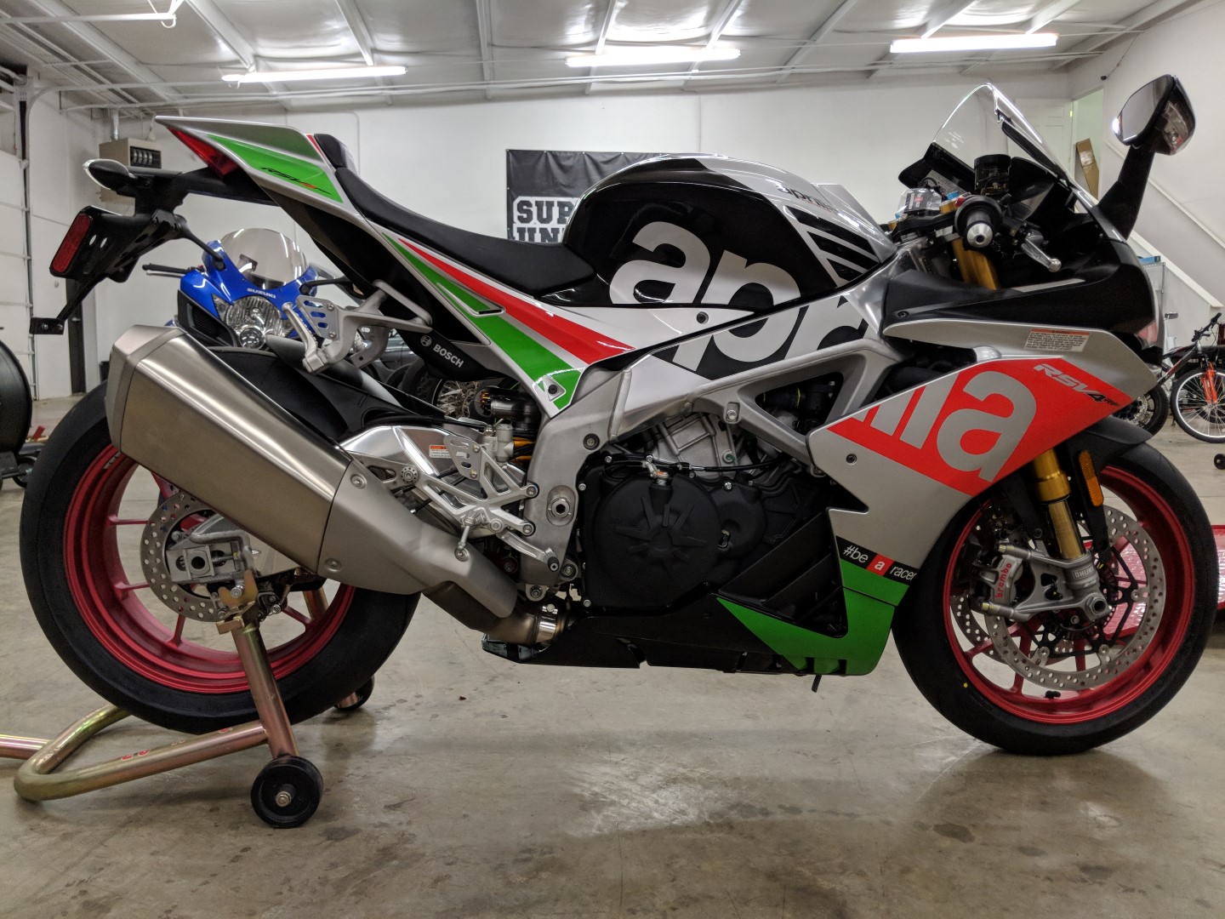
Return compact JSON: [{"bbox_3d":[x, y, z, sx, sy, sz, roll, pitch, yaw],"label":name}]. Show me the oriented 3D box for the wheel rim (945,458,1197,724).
[{"bbox_3d":[0.784,0.229,1.698,0.463,0.463,0.112,0,6,-6],"label":"wheel rim"}]

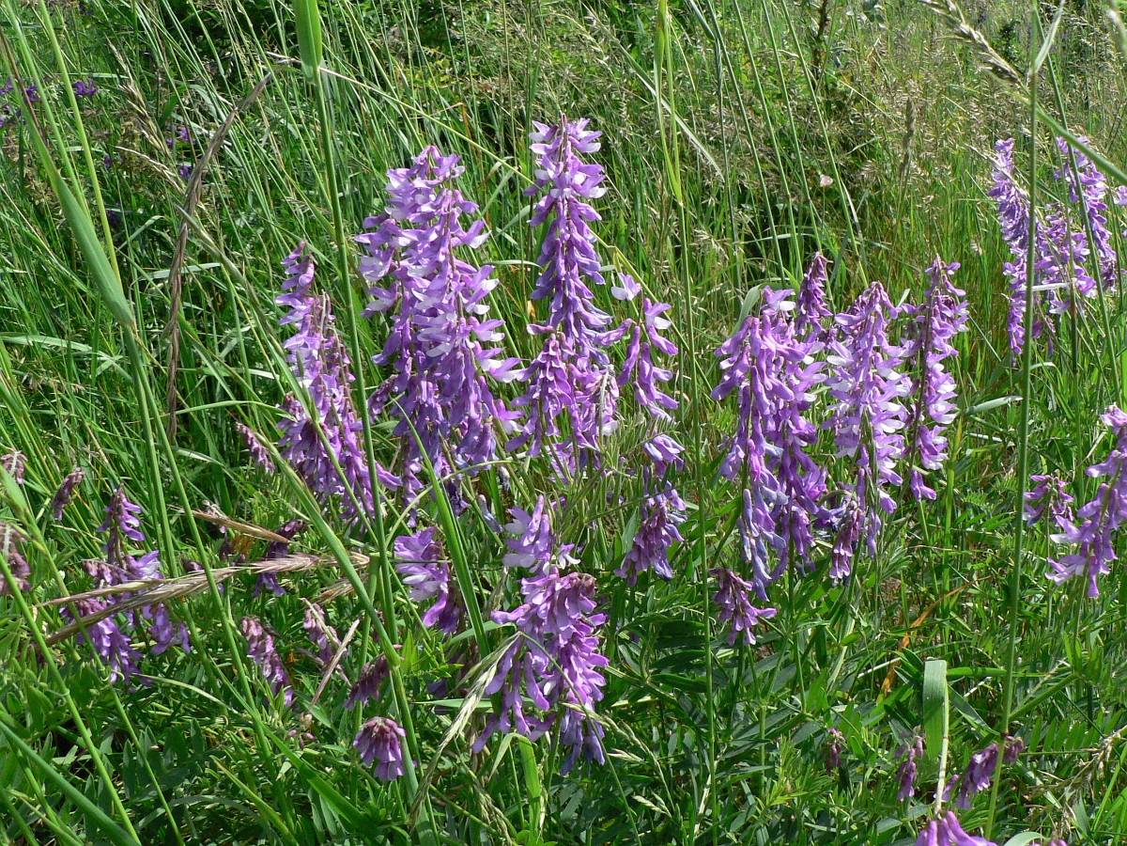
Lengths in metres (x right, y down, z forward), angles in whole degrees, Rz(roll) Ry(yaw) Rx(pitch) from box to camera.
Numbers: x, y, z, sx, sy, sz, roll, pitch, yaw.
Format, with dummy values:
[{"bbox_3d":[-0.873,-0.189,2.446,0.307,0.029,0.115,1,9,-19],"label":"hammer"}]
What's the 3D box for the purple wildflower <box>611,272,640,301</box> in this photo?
[{"bbox_3d":[0.032,-0.070,0.600,0.015,0.012,0.012,0,18,0],"label":"purple wildflower"}]

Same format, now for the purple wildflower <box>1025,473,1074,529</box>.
[{"bbox_3d":[0.282,0.045,0.680,0.029,0.026,0.026,0,18,0],"label":"purple wildflower"}]

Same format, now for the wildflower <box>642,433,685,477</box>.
[{"bbox_3d":[0.050,0.016,0.590,0.021,0.017,0.018,0,18,0],"label":"wildflower"}]

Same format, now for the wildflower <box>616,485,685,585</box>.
[{"bbox_3d":[0.044,0.058,0.600,0.035,0.044,0.029,0,18,0],"label":"wildflower"}]

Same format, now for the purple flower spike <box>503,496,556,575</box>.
[{"bbox_3d":[-0.016,0.053,0.550,0.025,0.032,0.022,0,18,0],"label":"purple flower spike"}]

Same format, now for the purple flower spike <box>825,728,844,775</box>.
[{"bbox_3d":[0.130,0.157,0.560,0.009,0.021,0.009,0,18,0],"label":"purple flower spike"}]

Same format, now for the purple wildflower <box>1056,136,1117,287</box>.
[{"bbox_3d":[0.410,-0.166,0.920,0.047,0.110,0.043,0,18,0],"label":"purple wildflower"}]

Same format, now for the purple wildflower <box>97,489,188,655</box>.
[{"bbox_3d":[-0.234,0.083,0.650,0.052,0.085,0.042,0,18,0],"label":"purple wildflower"}]

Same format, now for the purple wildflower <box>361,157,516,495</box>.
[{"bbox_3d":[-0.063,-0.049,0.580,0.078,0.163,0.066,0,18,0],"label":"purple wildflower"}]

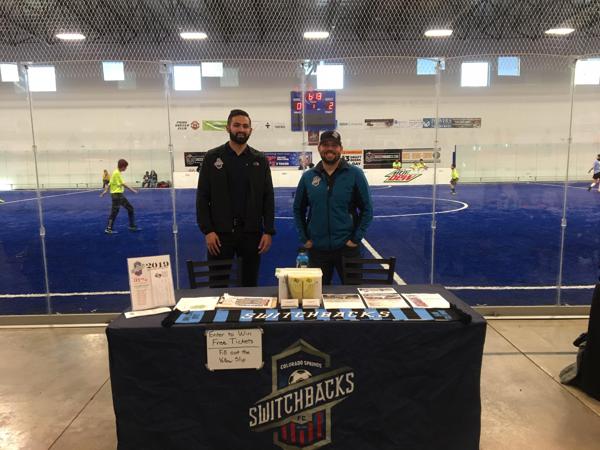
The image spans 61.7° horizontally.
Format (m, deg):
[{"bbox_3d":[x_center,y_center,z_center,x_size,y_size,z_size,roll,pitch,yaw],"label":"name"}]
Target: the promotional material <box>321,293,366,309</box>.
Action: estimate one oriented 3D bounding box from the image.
[{"bbox_3d":[0.242,0.425,2.820,0.215,0.010,0.285,-1,7,1],"label":"promotional material"}]

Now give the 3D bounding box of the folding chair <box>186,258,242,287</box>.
[{"bbox_3d":[-0.583,0.683,3.500,0.410,0.820,0.460,-2,7,-11],"label":"folding chair"}]

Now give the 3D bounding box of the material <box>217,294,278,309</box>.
[{"bbox_3d":[-0.298,0.431,2.824,0.335,0.012,0.210,-1,7,0],"label":"material"}]

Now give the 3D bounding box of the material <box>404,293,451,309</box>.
[{"bbox_3d":[0.703,0.420,2.806,0.215,0.010,0.280,-1,7,1],"label":"material"}]

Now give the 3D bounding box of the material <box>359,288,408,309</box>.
[{"bbox_3d":[0.470,0.413,2.881,0.222,0.010,0.425,-1,7,-1],"label":"material"}]

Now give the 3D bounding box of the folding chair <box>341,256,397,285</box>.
[{"bbox_3d":[0.480,0.672,3.468,0.410,0.820,0.460,0,7,7],"label":"folding chair"}]

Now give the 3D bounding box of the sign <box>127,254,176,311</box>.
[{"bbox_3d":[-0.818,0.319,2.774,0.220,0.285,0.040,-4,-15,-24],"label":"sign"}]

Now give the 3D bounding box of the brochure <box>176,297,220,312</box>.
[{"bbox_3d":[-0.572,0.436,2.817,0.216,0.012,0.260,-1,7,-2],"label":"brochure"}]

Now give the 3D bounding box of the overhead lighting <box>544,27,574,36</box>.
[{"bbox_3d":[12.657,-9.411,24.500,1.200,0.120,0.650,-1,7,-1],"label":"overhead lighting"}]

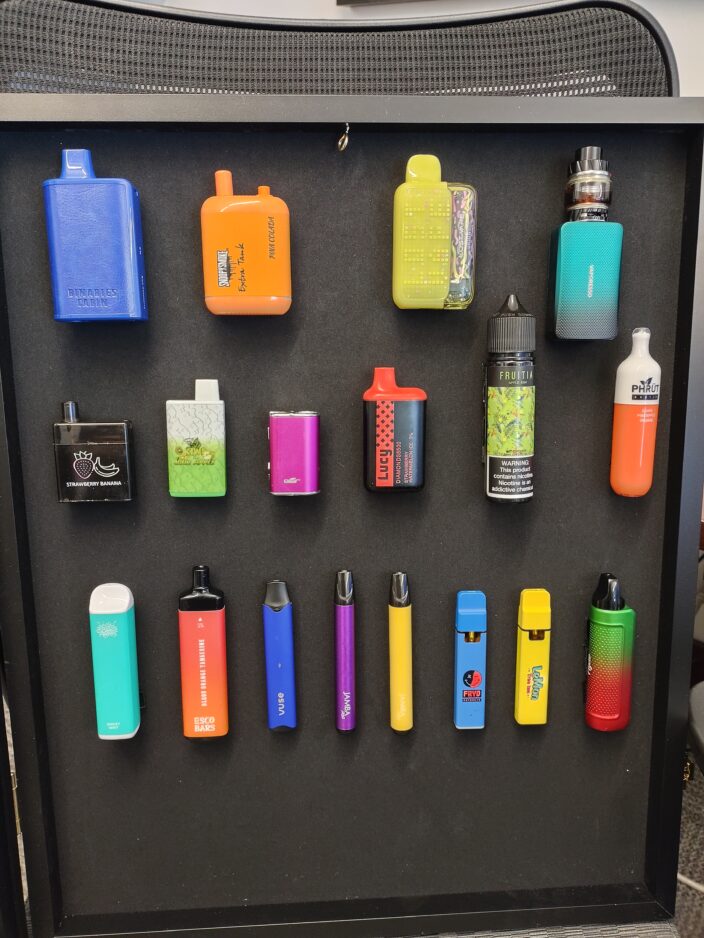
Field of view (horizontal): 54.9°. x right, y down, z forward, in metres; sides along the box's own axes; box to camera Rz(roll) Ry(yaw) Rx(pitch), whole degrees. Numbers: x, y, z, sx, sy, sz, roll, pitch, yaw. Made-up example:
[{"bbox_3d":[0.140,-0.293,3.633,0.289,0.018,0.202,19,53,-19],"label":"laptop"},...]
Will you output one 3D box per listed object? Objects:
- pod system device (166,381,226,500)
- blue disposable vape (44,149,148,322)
[{"bbox_3d":[-0.104,-0.021,0.461,0.038,0.079,0.020,-1,9,-3],"label":"pod system device"},{"bbox_3d":[-0.152,-0.139,0.405,0.048,0.098,0.025,0,9,-3],"label":"blue disposable vape"}]

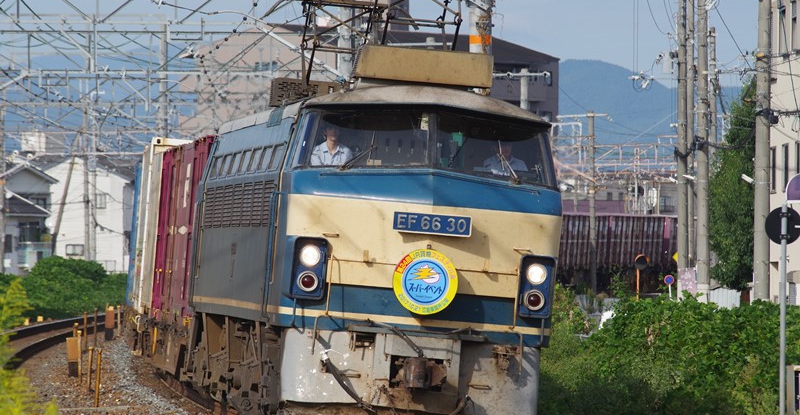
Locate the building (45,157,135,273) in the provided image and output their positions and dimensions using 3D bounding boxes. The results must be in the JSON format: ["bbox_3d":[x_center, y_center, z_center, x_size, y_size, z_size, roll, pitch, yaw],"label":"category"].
[{"bbox_3d":[-19.050,0.770,400.000,6.200,7.600,8.000,0,0,-2],"label":"building"}]

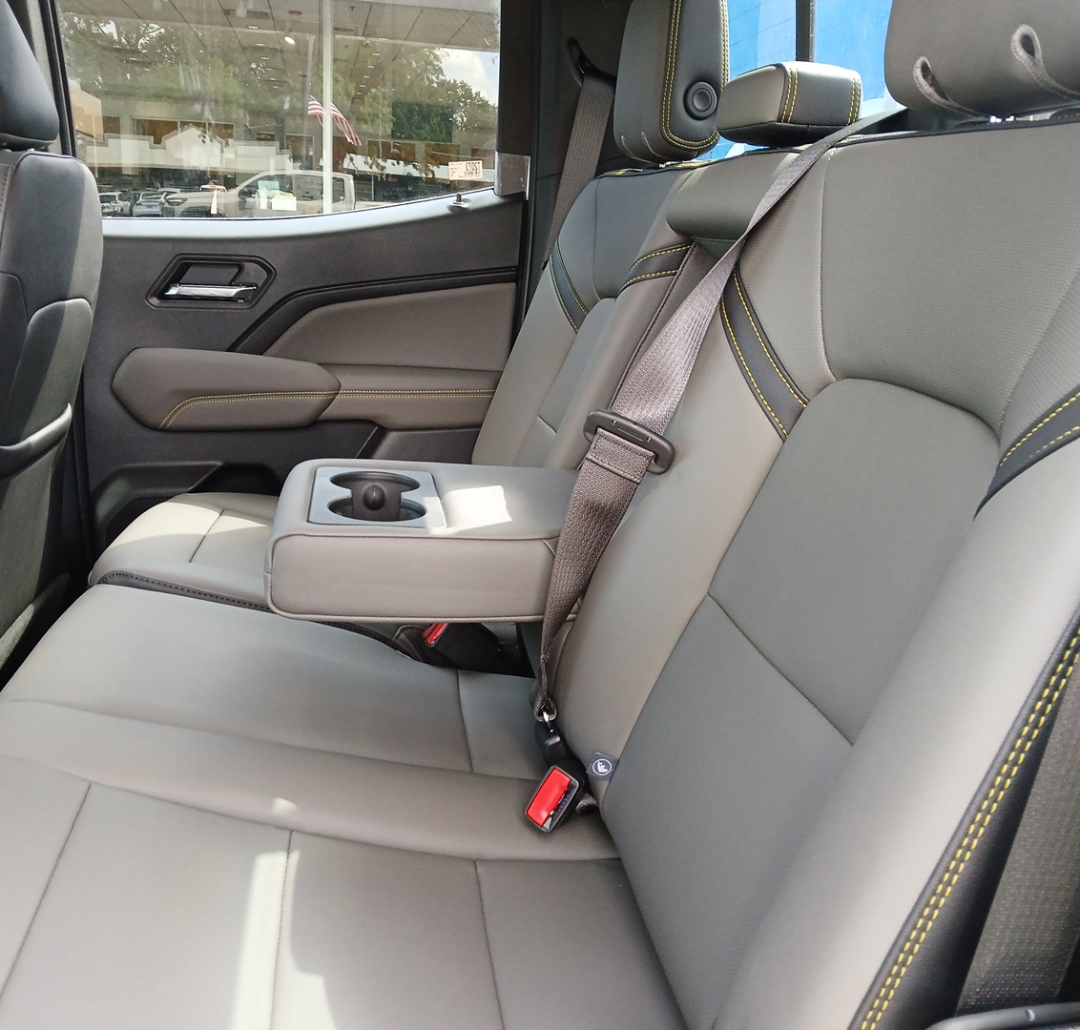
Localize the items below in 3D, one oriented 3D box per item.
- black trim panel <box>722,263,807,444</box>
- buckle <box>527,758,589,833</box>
[{"bbox_3d":[0.159,-0.115,0.735,0.035,0.060,0.200,18,35,-15],"label":"black trim panel"},{"bbox_3d":[0.015,0.208,0.759,0.024,0.041,0.060,30,-5,17],"label":"buckle"}]

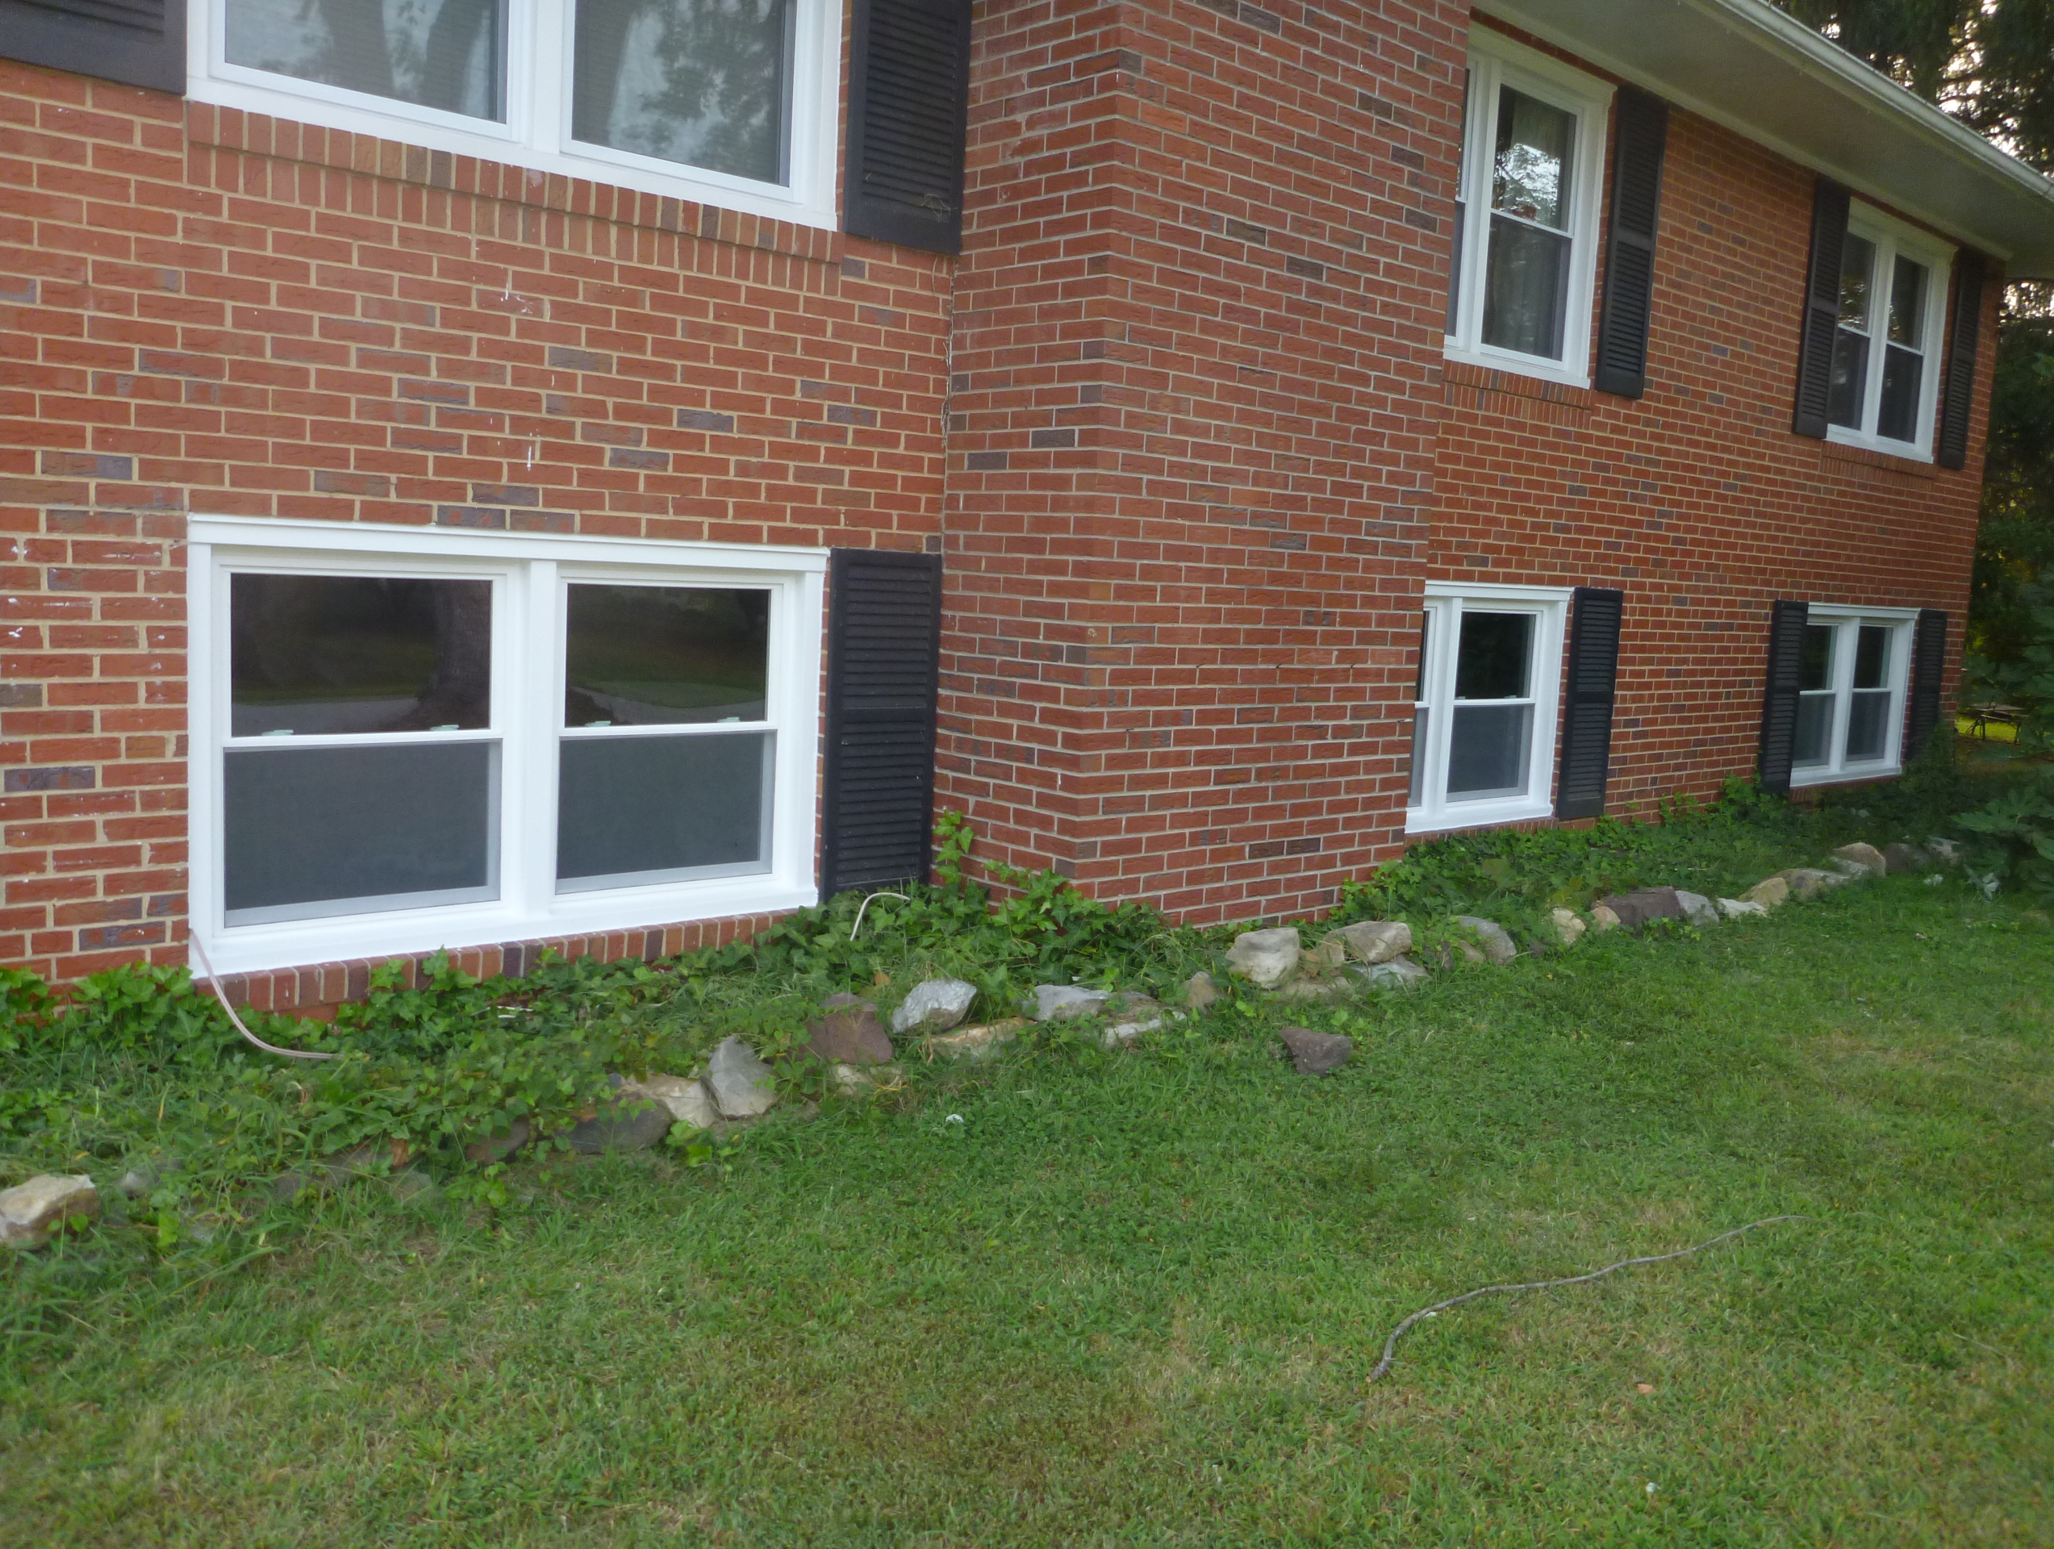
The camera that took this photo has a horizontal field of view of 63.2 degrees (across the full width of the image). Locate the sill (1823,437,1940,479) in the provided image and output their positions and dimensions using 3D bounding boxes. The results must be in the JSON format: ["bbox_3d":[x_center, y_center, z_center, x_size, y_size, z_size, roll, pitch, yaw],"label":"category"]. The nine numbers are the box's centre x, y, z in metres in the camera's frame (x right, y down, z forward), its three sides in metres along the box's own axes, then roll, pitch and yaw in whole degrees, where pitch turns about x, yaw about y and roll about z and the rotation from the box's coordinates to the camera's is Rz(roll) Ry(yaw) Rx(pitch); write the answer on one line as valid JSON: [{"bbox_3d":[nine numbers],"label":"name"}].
[{"bbox_3d":[5.557,-2.052,10.944,1.909,0.106,0.110,-4,9,-42],"label":"sill"}]

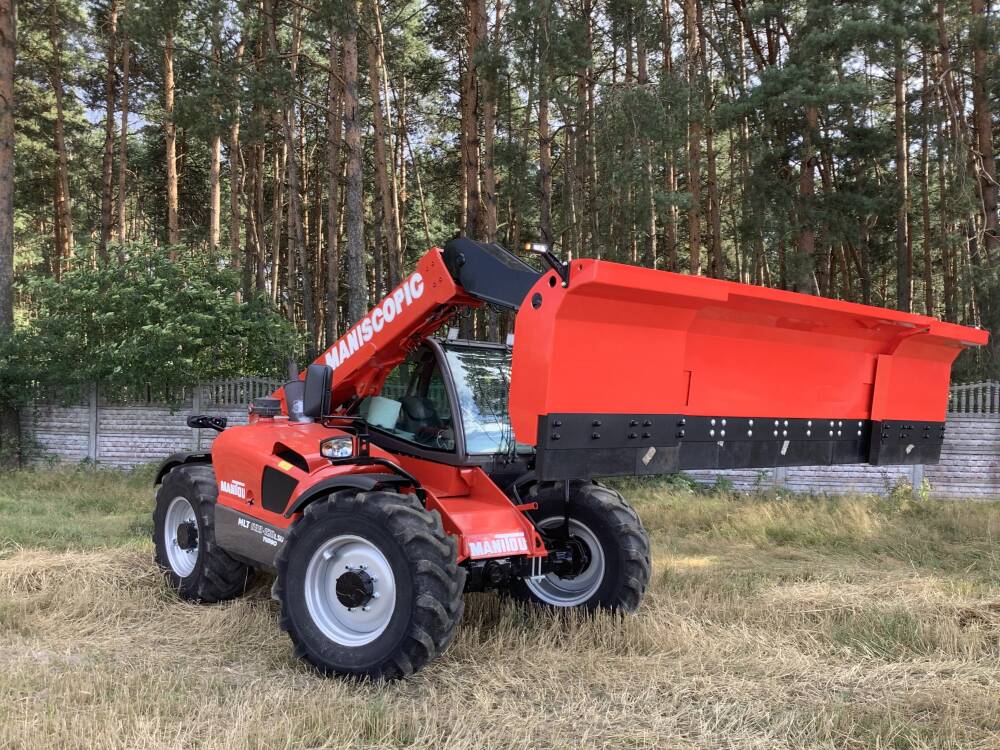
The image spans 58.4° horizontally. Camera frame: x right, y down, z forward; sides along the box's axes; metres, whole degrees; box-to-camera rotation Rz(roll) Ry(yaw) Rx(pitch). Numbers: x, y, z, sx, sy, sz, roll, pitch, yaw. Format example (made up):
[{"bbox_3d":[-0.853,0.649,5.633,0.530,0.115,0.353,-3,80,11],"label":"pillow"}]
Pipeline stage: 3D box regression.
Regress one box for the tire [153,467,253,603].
[{"bbox_3d":[-2.634,1.420,7.974,0.460,1.200,1.210,3,-4,-43],"label":"tire"}]

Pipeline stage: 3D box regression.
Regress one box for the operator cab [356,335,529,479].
[{"bbox_3d":[-0.430,0.388,7.896,0.950,1.340,1.620,2,-4,-39],"label":"operator cab"}]

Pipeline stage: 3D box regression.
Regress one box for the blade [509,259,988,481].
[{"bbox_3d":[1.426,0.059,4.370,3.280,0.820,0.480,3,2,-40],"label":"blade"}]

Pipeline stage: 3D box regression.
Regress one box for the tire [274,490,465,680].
[{"bbox_3d":[-0.840,1.343,5.740,1.210,1.200,0.460,-1,-3,25],"label":"tire"}]

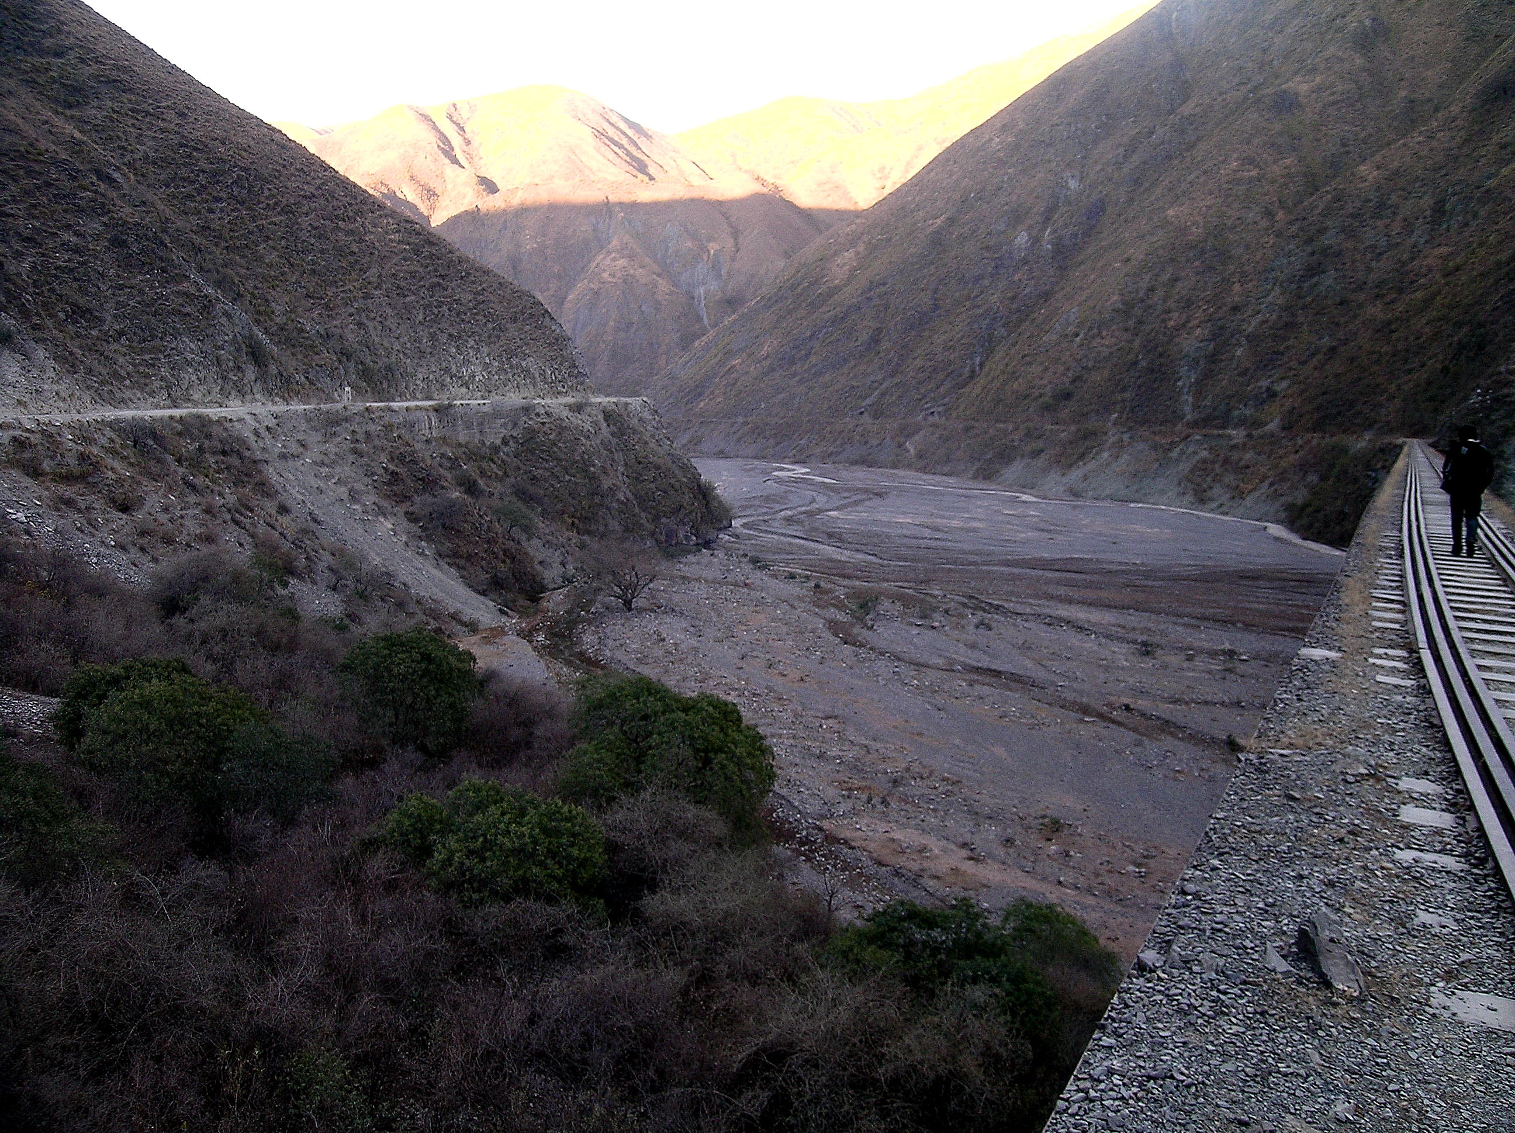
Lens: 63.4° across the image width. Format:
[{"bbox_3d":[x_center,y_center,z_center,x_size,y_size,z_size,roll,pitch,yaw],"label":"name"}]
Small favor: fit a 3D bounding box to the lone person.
[{"bbox_3d":[9.275,-0.984,15.991,0.620,1.720,0.450,3,7,28],"label":"lone person"}]

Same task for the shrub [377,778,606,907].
[{"bbox_3d":[-5.328,5.765,24.812,4.500,2.620,3.830,-1,7,-12],"label":"shrub"}]

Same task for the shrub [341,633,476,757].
[{"bbox_3d":[-9.962,3.705,35.145,3.900,3.700,3.700,-2,7,-16],"label":"shrub"}]

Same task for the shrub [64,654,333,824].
[{"bbox_3d":[-13.179,4.144,29.156,5.870,3.750,4.410,-3,7,-24],"label":"shrub"}]

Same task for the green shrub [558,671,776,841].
[{"bbox_3d":[-2.310,5.010,31.771,5.490,4.240,4.940,0,7,-4],"label":"green shrub"}]

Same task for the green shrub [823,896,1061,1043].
[{"bbox_3d":[2.891,6.662,19.379,3.620,2.440,2.890,1,7,9],"label":"green shrub"}]

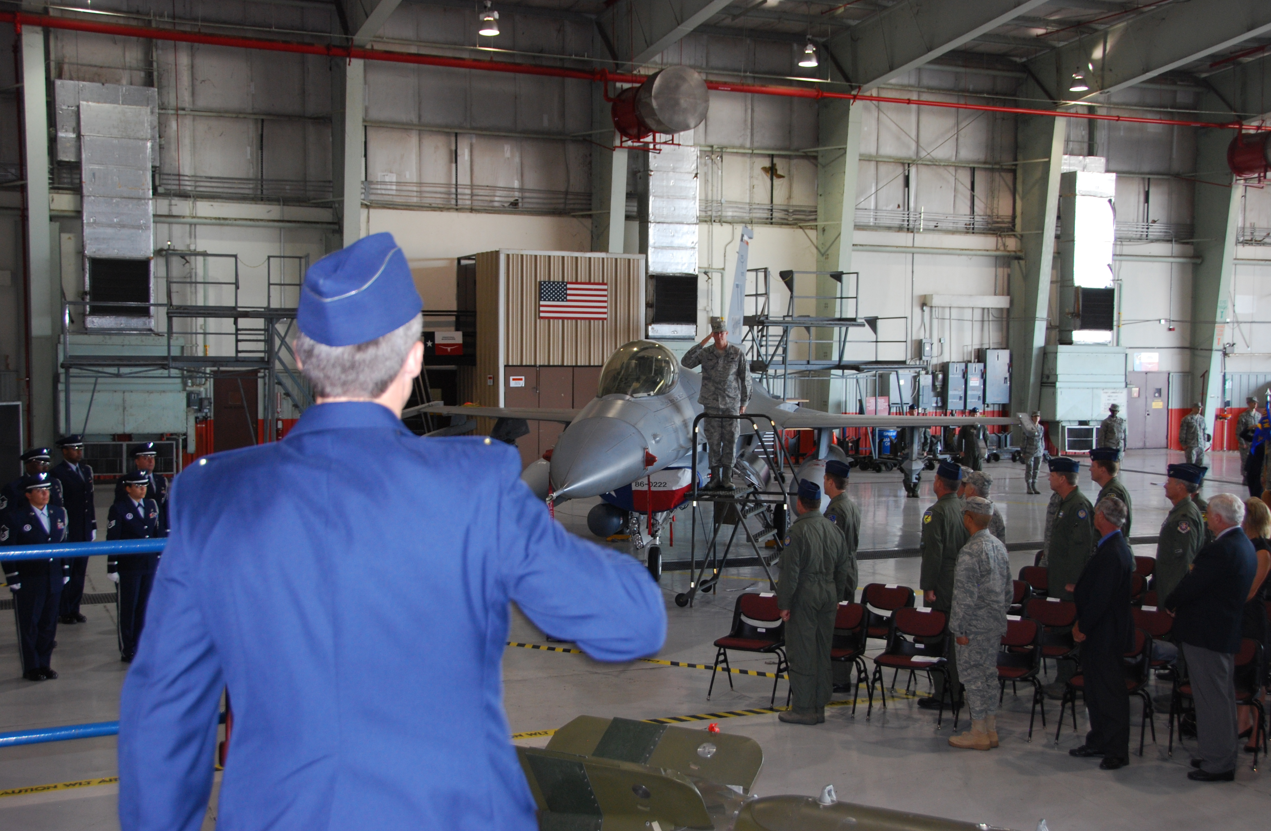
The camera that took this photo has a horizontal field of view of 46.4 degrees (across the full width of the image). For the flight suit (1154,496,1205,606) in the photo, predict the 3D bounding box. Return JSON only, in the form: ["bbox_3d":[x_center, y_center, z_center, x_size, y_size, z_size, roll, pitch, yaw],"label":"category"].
[{"bbox_3d":[4.281,1.418,11.630,0.330,1.550,0.540,1,2,26],"label":"flight suit"}]

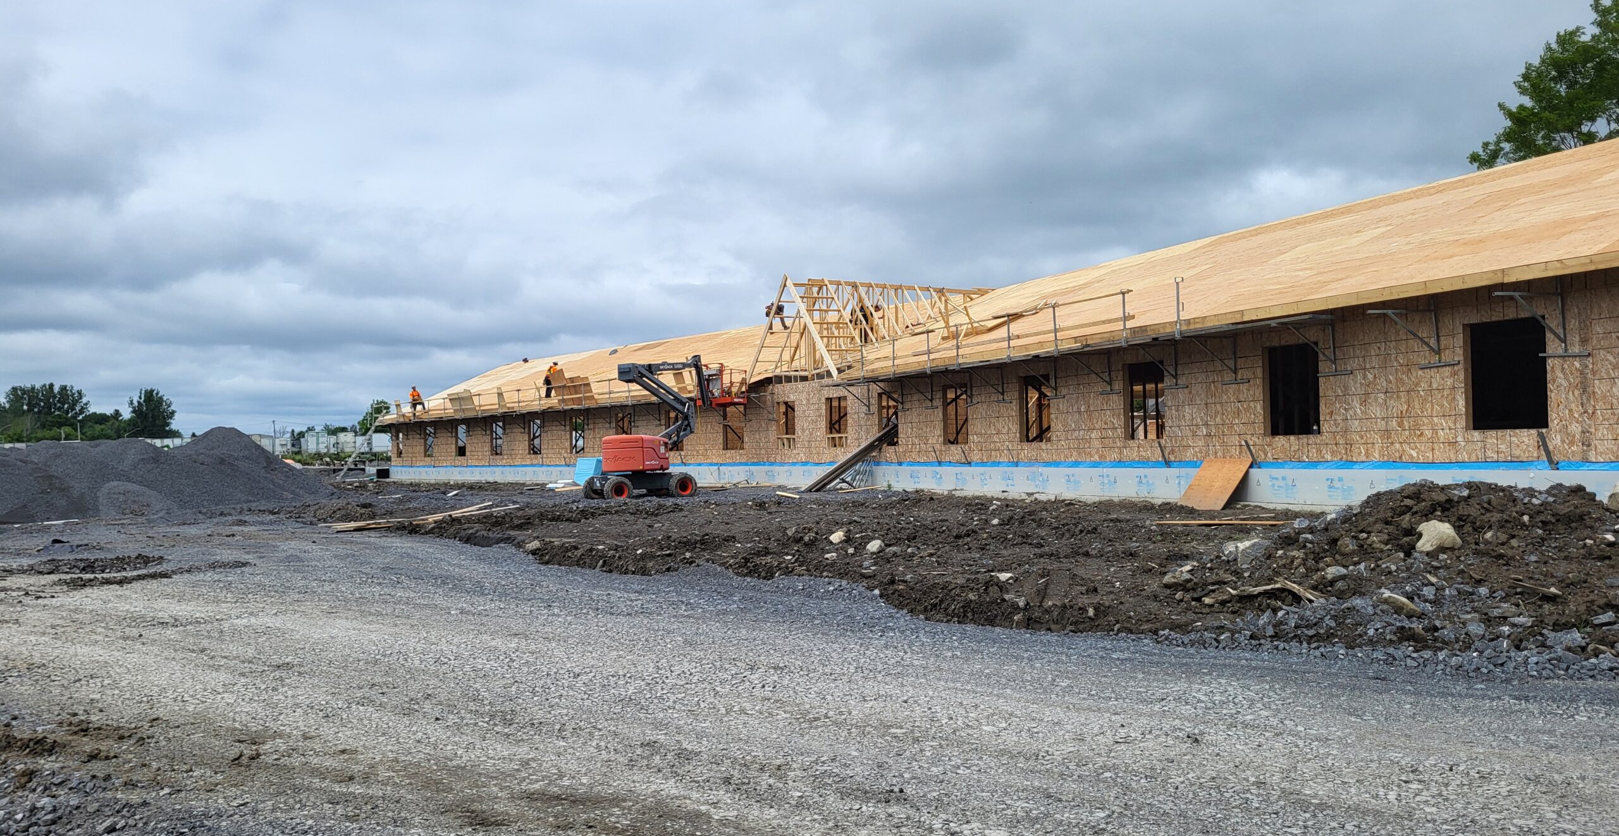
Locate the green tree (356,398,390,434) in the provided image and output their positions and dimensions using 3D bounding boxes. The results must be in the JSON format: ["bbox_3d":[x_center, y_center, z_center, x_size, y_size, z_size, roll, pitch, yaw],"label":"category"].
[{"bbox_3d":[-70.900,1.800,198.000,6.600,9.800,6.600,-1,-2,0],"label":"green tree"}]

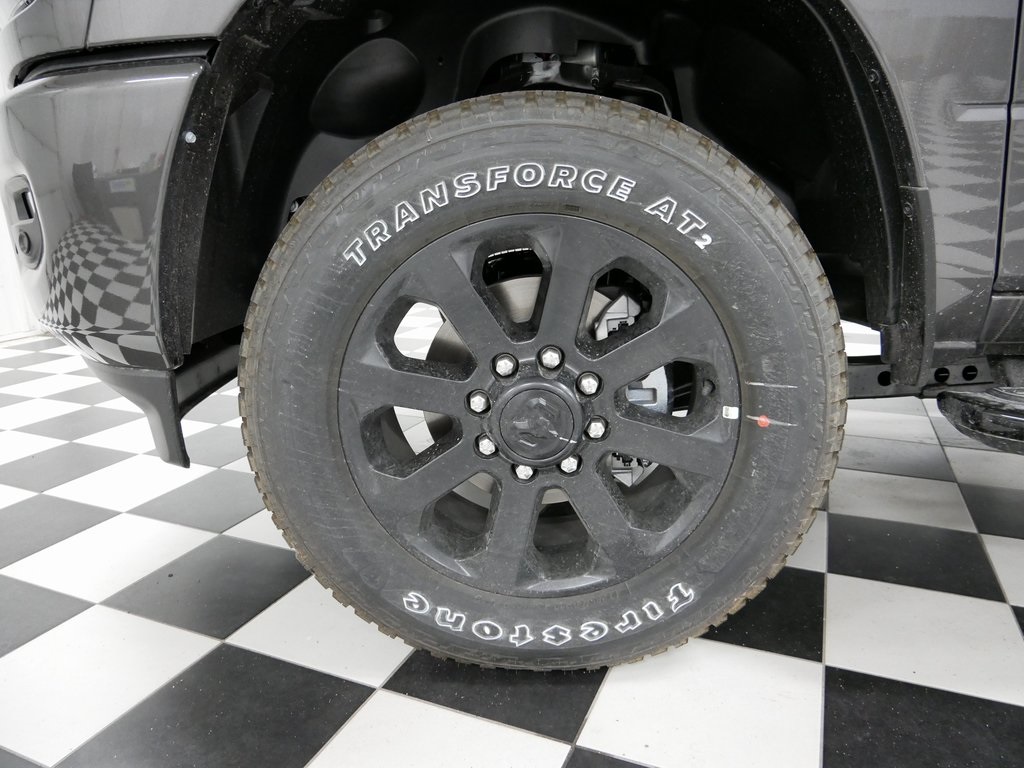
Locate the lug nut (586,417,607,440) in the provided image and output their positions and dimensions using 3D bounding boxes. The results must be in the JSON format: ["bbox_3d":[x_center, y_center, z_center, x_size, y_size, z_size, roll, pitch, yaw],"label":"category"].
[{"bbox_3d":[0.117,0.060,0.991,0.028,0.028,0.033,0,14,3],"label":"lug nut"}]

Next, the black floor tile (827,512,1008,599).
[{"bbox_3d":[0.804,0.348,1.446,0.303,0.010,0.303,5,16,23],"label":"black floor tile"}]

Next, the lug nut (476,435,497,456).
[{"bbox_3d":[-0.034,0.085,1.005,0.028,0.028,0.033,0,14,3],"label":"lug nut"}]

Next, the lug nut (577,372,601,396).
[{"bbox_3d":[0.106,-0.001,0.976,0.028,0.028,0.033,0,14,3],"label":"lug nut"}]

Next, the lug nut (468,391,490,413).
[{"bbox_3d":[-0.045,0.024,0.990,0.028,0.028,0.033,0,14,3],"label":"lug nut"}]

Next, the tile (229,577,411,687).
[{"bbox_3d":[-0.277,0.410,1.257,0.303,0.010,0.303,5,16,23],"label":"tile"}]

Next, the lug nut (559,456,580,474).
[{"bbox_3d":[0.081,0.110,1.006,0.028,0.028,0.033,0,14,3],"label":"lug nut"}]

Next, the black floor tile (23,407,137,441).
[{"bbox_3d":[-1.437,0.136,2.385,0.303,0.010,0.303,5,16,23],"label":"black floor tile"}]

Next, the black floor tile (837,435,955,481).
[{"bbox_3d":[1.044,0.206,1.988,0.303,0.010,0.303,5,16,23],"label":"black floor tile"}]

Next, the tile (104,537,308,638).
[{"bbox_3d":[-0.557,0.384,1.374,0.303,0.010,0.303,5,16,23],"label":"tile"}]

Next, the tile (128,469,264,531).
[{"bbox_3d":[-0.717,0.286,1.762,0.303,0.010,0.303,5,16,23],"label":"tile"}]

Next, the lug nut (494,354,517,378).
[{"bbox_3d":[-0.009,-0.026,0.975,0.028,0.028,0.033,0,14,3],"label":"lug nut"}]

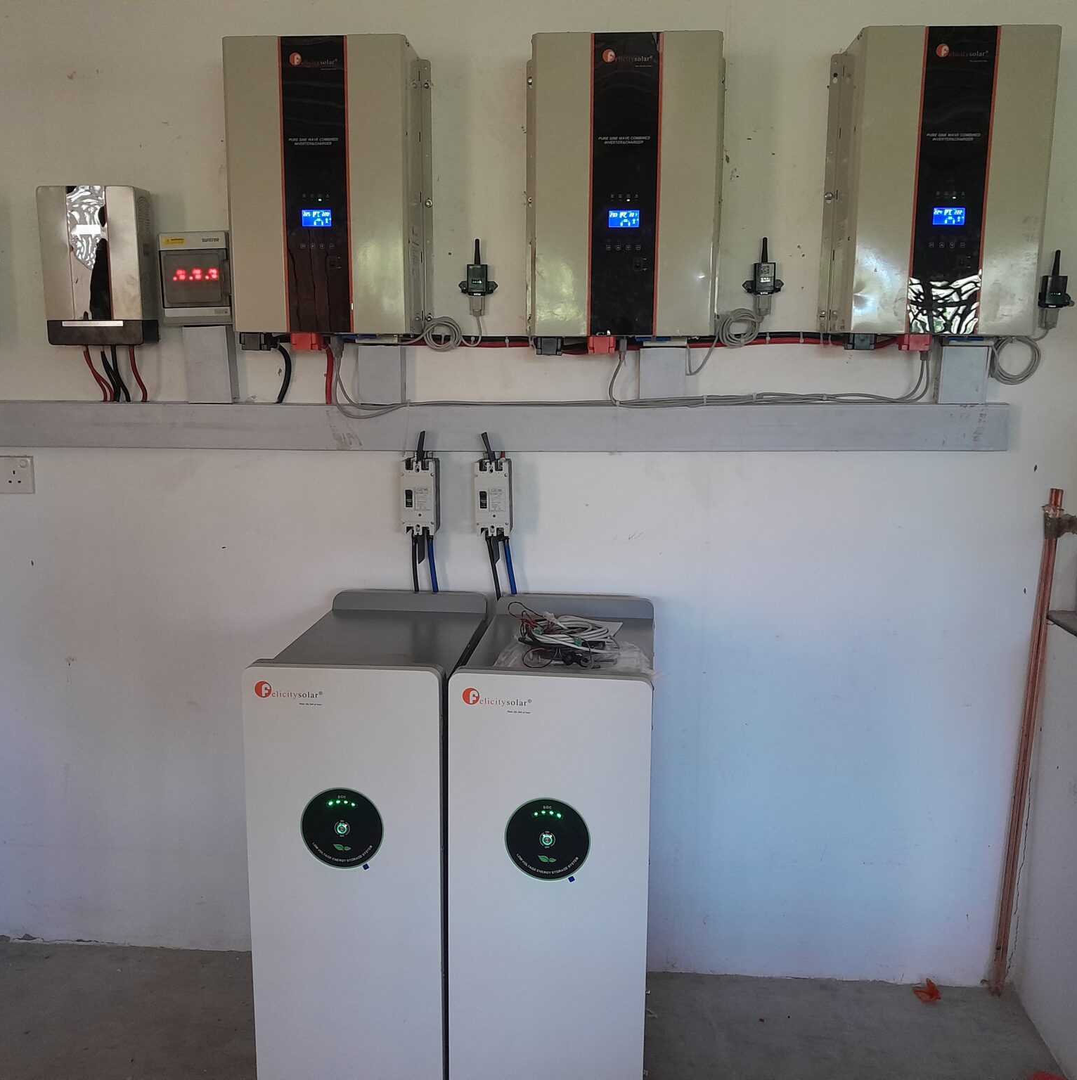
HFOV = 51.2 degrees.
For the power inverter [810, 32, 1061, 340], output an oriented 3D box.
[{"bbox_3d":[0.807,-0.705,2.266,0.413,0.575,0.185,1,11,4],"label":"power inverter"}]

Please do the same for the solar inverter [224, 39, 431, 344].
[{"bbox_3d":[-0.441,-0.722,2.353,0.410,0.582,0.190,1,10,3],"label":"solar inverter"}]

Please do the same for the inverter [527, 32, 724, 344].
[{"bbox_3d":[0.177,-0.709,2.316,0.410,0.582,0.190,1,10,3],"label":"inverter"}]

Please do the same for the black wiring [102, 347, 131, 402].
[{"bbox_3d":[-0.953,-0.373,2.535,0.056,0.123,0.045,1,7,4],"label":"black wiring"}]

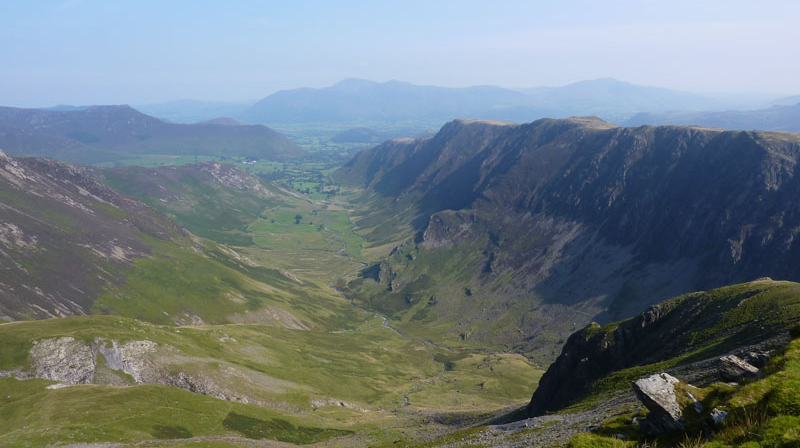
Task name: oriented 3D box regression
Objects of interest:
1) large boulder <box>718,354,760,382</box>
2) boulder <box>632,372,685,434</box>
[{"bbox_3d":[7.932,3.400,13.500,0.950,0.550,0.800,8,15,32],"label":"large boulder"},{"bbox_3d":[4.116,2.858,9.200,0.780,0.720,0.750,6,15,26],"label":"boulder"}]

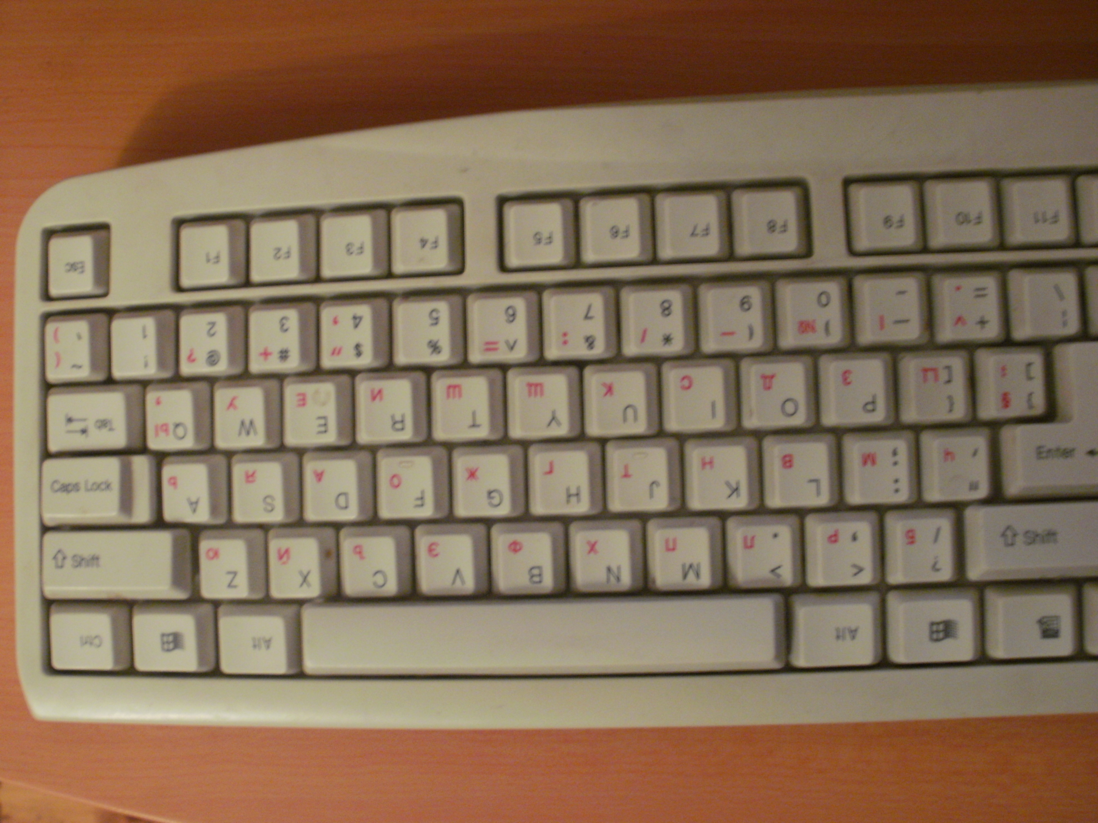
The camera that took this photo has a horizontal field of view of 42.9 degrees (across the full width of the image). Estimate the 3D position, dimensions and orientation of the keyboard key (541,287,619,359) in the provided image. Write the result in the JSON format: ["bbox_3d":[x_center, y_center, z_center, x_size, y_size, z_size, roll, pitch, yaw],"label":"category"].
[{"bbox_3d":[0.007,-0.022,0.345,0.018,0.008,0.018,-2,85,7],"label":"keyboard key"}]

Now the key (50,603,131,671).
[{"bbox_3d":[-0.118,0.058,0.355,0.022,0.008,0.018,-2,85,7],"label":"key"}]

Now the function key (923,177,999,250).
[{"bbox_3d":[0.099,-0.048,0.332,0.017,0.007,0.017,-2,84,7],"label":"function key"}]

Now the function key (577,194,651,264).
[{"bbox_3d":[0.016,-0.045,0.342,0.018,0.007,0.018,-2,86,7],"label":"function key"}]

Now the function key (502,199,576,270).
[{"bbox_3d":[-0.003,-0.045,0.344,0.018,0.007,0.018,-2,86,7],"label":"function key"}]

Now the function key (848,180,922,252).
[{"bbox_3d":[0.081,-0.047,0.334,0.018,0.007,0.018,-2,86,7],"label":"function key"}]

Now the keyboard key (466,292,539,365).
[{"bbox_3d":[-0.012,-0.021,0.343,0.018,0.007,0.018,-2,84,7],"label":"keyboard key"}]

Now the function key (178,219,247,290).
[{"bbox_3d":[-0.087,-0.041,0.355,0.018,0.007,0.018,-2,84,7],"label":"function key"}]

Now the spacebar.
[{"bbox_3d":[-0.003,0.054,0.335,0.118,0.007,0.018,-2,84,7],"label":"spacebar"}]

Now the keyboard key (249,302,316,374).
[{"bbox_3d":[-0.068,-0.019,0.350,0.018,0.007,0.018,-2,86,7],"label":"keyboard key"}]

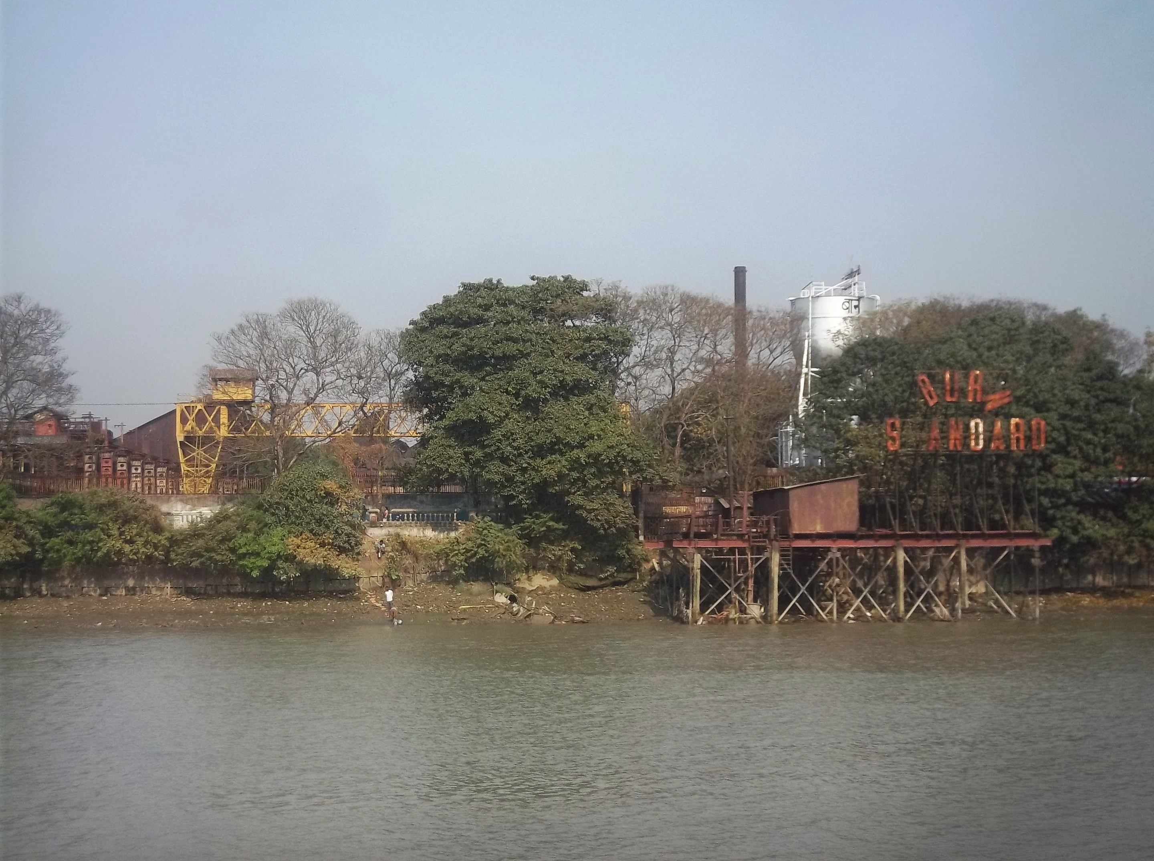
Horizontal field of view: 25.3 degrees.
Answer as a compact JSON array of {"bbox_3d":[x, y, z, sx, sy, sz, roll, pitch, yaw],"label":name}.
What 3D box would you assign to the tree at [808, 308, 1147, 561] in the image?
[{"bbox_3d":[24.042,0.243,154.000,20.300,15.300,14.000,0,-2,0],"label":"tree"}]

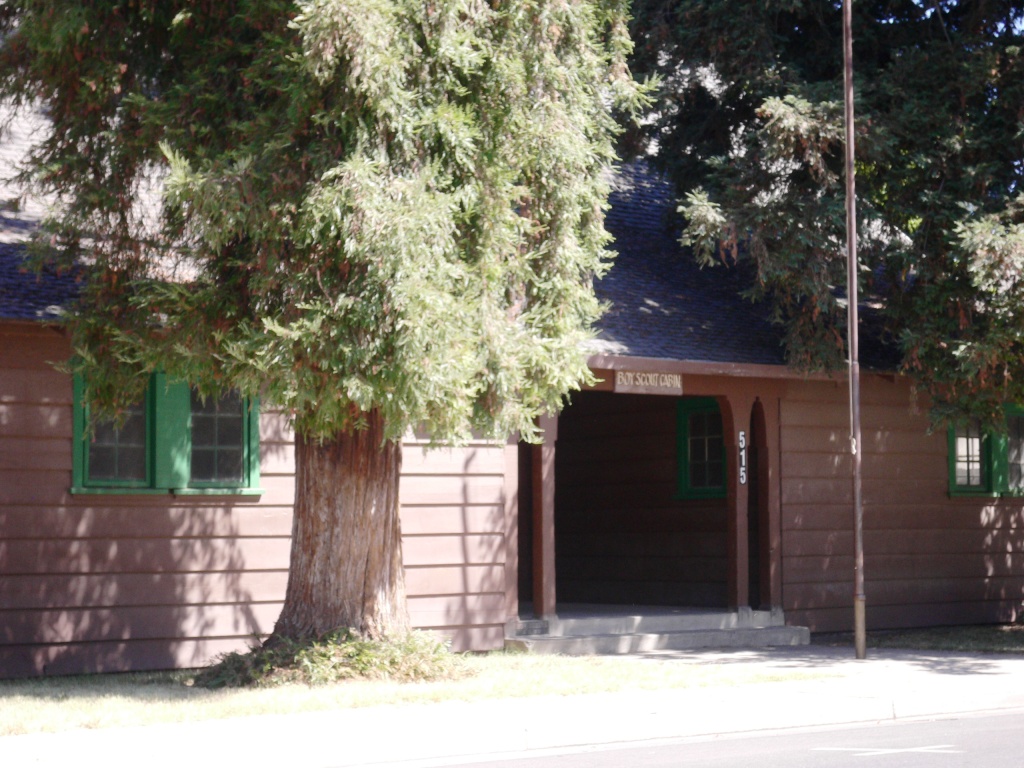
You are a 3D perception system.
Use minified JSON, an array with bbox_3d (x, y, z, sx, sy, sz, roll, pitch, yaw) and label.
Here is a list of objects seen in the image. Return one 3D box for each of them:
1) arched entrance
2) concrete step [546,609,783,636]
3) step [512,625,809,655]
[{"bbox_3d":[2.377,1.194,21.695,0.307,2.107,0.170,2,-4,-38],"label":"arched entrance"},{"bbox_3d":[1.399,2.292,20.961,3.048,0.162,0.350,2,-4,-38],"label":"concrete step"},{"bbox_3d":[1.439,2.411,20.518,3.520,0.160,0.380,2,-4,-38],"label":"step"}]

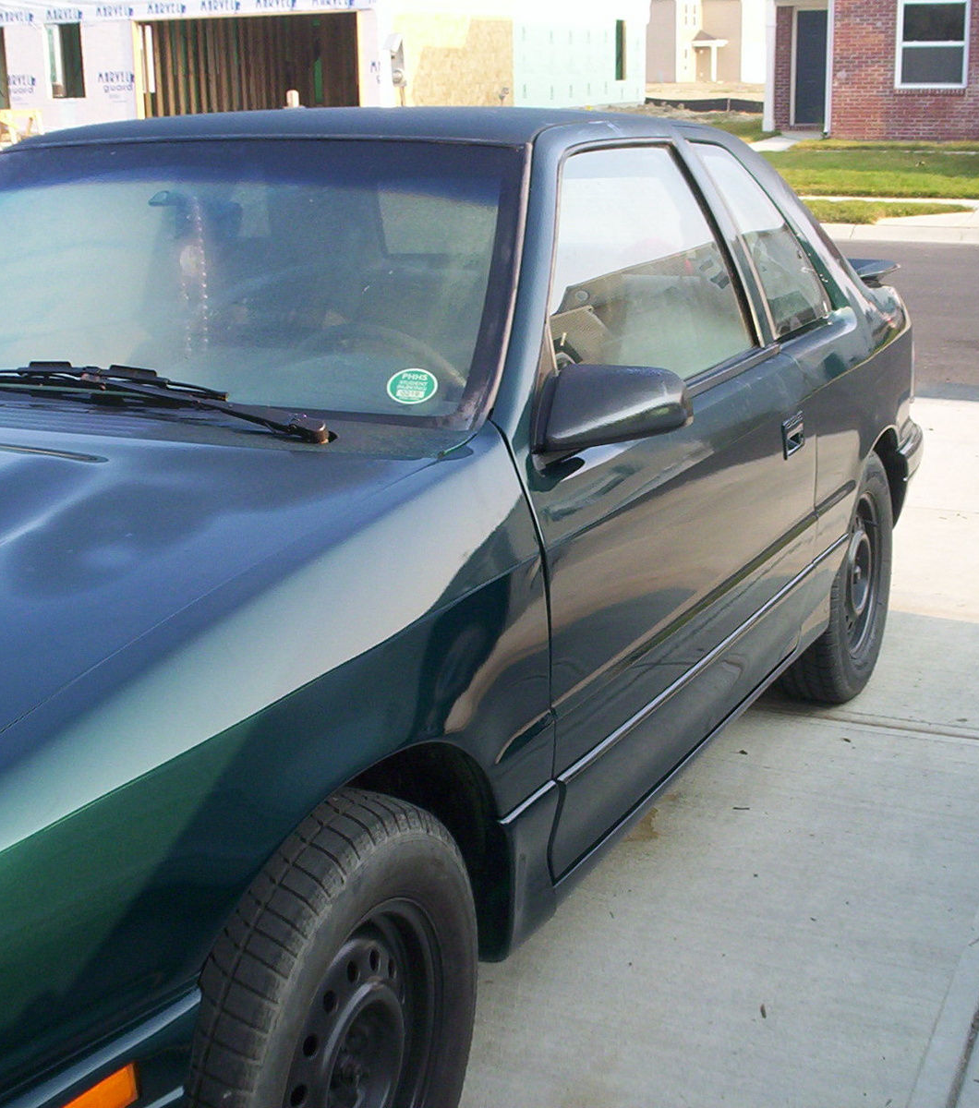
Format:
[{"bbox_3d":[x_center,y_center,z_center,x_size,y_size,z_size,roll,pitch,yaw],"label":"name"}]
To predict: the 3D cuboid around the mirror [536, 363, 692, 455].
[{"bbox_3d":[0.191,-0.203,2.217,0.190,0.130,0.160,6,15,24],"label":"mirror"}]

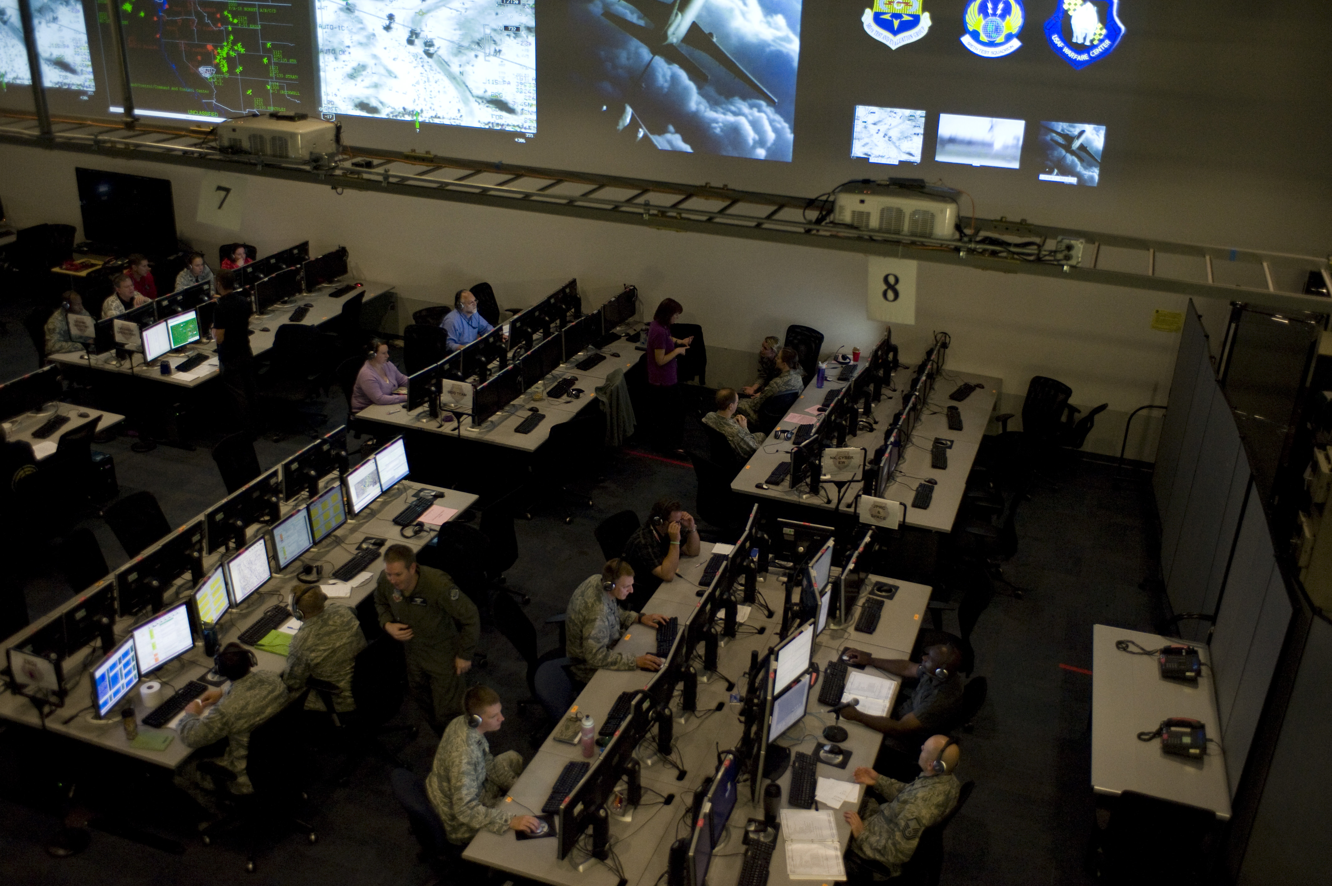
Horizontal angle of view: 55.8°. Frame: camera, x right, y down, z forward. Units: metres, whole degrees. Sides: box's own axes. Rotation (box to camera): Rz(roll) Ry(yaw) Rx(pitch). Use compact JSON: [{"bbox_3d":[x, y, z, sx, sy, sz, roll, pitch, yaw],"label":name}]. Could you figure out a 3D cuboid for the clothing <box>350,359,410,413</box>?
[{"bbox_3d":[-2.806,-0.539,12.194,0.650,0.640,0.520,10,25,17],"label":"clothing"}]

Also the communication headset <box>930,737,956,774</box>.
[{"bbox_3d":[1.481,1.655,6.621,0.100,0.200,0.190,15,26,27],"label":"communication headset"}]

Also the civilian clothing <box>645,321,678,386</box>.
[{"bbox_3d":[-0.021,-0.904,12.623,0.310,0.630,0.440,5,24,7],"label":"civilian clothing"}]

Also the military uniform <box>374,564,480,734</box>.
[{"bbox_3d":[-1.570,1.351,8.207,0.640,1.360,0.500,22,30,37],"label":"military uniform"}]

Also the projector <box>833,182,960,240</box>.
[{"bbox_3d":[1.042,-1.031,5.551,0.500,0.180,0.420,10,24,16],"label":"projector"}]

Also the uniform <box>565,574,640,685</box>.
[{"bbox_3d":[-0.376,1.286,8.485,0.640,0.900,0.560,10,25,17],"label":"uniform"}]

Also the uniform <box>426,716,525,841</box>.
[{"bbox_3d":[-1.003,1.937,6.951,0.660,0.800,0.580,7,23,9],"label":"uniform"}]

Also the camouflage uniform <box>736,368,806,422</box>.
[{"bbox_3d":[1.058,-0.503,12.943,0.660,0.860,0.480,13,27,22],"label":"camouflage uniform"}]

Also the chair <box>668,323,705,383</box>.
[{"bbox_3d":[0.213,-0.874,14.171,0.620,1.050,0.620,-2,23,-11],"label":"chair"}]

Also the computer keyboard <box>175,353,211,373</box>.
[{"bbox_3d":[-4.846,-0.825,12.881,0.152,0.035,0.455,8,25,13],"label":"computer keyboard"}]

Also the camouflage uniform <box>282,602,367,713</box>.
[{"bbox_3d":[-2.140,1.441,7.950,0.600,0.800,0.560,13,25,22],"label":"camouflage uniform"}]

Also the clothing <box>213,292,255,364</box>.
[{"bbox_3d":[-4.361,-1.171,12.735,0.480,0.700,0.300,-14,29,-30],"label":"clothing"}]

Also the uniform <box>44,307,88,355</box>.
[{"bbox_3d":[-6.232,-0.968,13.142,0.600,0.780,0.560,13,25,22],"label":"uniform"}]

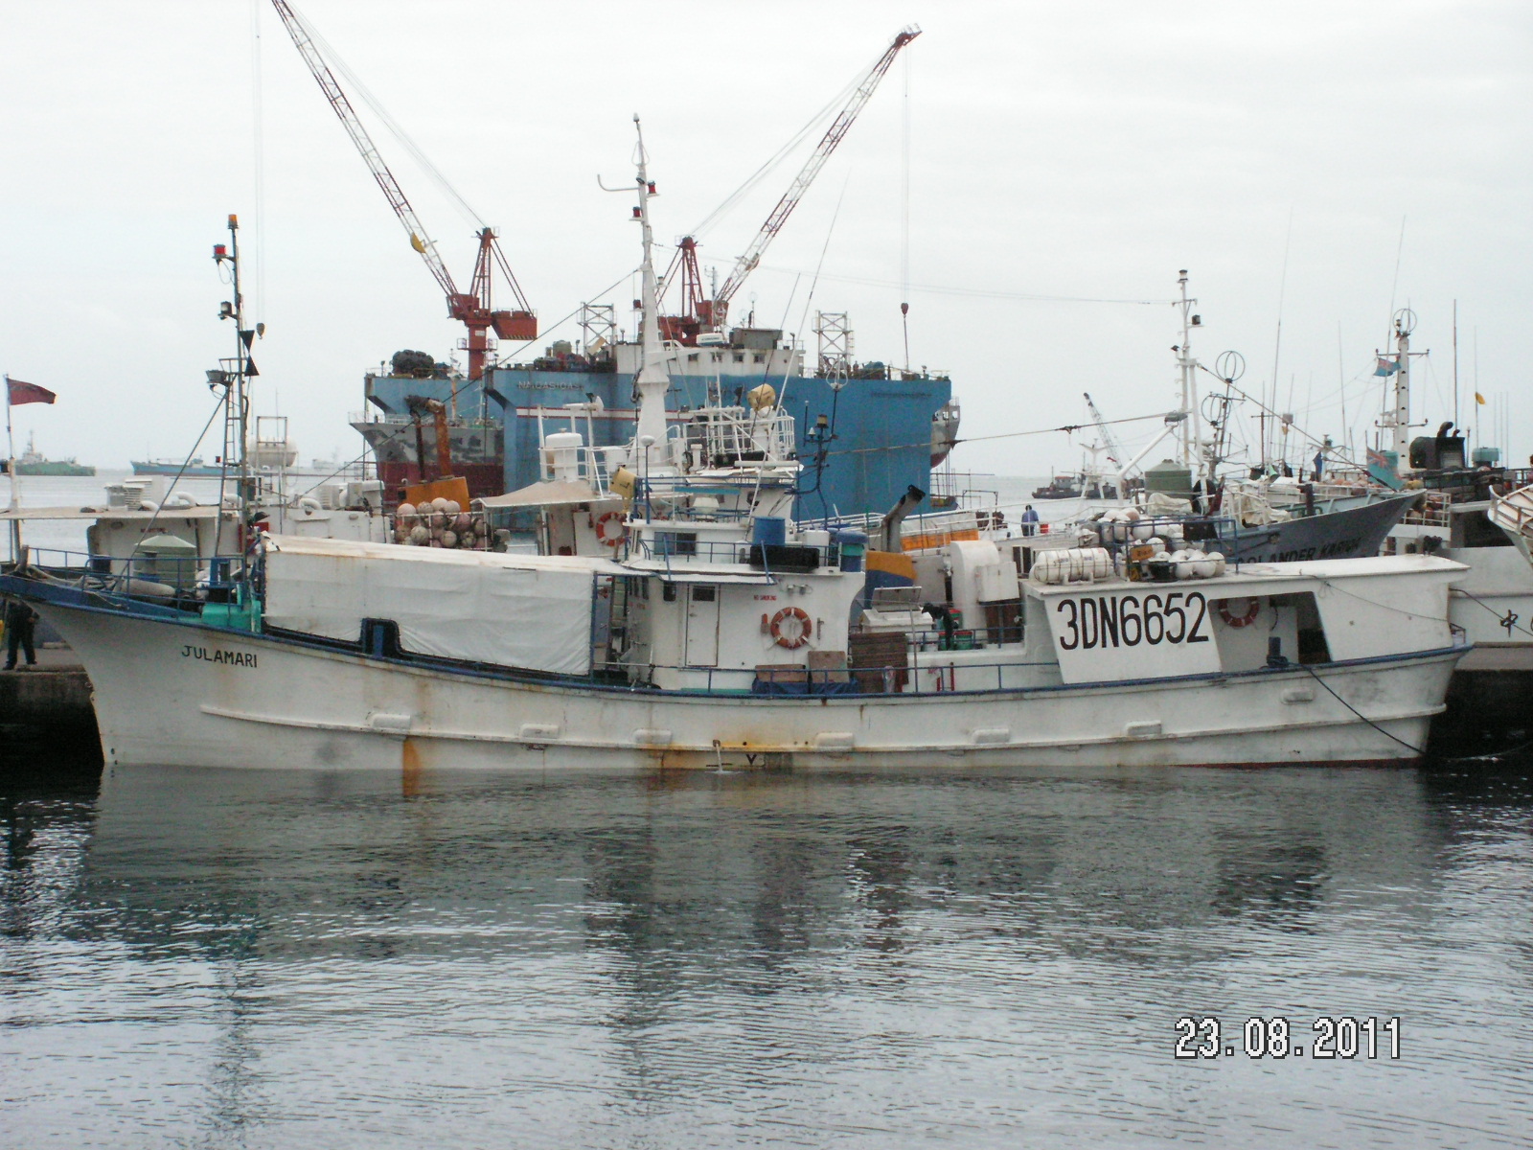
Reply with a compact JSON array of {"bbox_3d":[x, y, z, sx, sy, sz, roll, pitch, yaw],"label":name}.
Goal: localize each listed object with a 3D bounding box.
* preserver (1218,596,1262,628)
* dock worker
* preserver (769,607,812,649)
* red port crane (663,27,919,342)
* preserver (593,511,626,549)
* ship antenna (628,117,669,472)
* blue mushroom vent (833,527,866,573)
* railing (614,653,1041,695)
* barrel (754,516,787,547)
[{"bbox_3d":[8.902,0.598,64.200,0.750,0.750,0.110,0,2,-12],"label":"preserver"},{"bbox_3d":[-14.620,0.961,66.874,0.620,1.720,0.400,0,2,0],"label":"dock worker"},{"bbox_3d":[0.455,0.969,62.000,0.755,0.755,0.110,0,2,-12],"label":"preserver"},{"bbox_3d":[1.288,-36.293,338.361,30.700,35.000,4.200,1,2,25],"label":"red port crane"},{"bbox_3d":[-3.412,-1.002,75.300,0.760,0.760,0.110,0,2,-15],"label":"preserver"},{"bbox_3d":[-2.716,-6.452,78.500,0.920,8.200,0.850,0,2,-12],"label":"ship antenna"},{"bbox_3d":[1.580,-0.453,62.900,0.580,0.800,0.580,0,2,-12],"label":"blue mushroom vent"},{"bbox_3d":[1.193,1.857,61.467,8.350,0.680,0.100,0,2,-12],"label":"railing"},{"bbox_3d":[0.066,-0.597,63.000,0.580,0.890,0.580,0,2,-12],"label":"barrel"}]

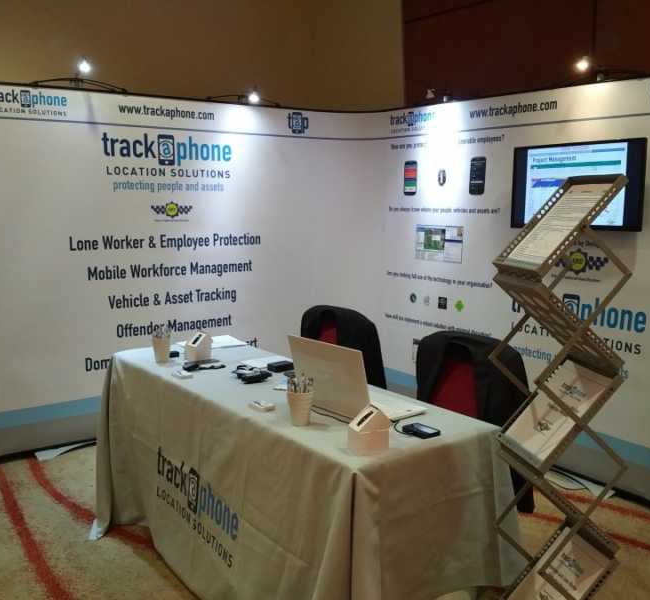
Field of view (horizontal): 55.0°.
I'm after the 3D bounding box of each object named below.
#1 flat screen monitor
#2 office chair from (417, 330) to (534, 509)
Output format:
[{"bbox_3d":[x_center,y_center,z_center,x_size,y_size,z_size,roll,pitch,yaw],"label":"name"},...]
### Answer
[{"bbox_3d":[1.354,-0.609,3.363,0.060,0.452,0.742,-7,13,-39],"label":"flat screen monitor"},{"bbox_3d":[0.522,0.660,2.833,0.550,0.950,0.570,10,14,43],"label":"office chair"}]

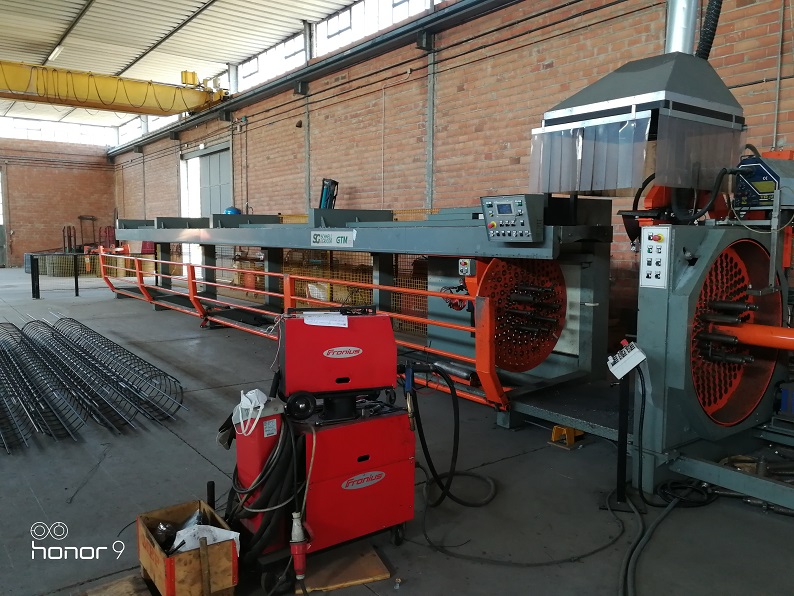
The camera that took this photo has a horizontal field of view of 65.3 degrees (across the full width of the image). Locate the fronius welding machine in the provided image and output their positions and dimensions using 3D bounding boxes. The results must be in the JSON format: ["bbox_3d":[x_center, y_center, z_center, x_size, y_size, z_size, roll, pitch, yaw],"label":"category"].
[{"bbox_3d":[-0.391,0.685,3.168,0.880,1.280,0.470,-4,7,-34],"label":"fronius welding machine"}]

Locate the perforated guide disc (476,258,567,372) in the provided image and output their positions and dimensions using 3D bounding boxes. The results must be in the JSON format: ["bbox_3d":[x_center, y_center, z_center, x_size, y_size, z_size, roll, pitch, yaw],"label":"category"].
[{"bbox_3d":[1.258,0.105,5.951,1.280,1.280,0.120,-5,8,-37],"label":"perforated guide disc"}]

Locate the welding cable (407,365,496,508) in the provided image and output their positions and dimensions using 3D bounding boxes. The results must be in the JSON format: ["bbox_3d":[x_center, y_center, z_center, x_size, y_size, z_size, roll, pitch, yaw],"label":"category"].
[{"bbox_3d":[0.279,0.789,3.792,0.760,0.940,0.500,-4,7,-34],"label":"welding cable"}]

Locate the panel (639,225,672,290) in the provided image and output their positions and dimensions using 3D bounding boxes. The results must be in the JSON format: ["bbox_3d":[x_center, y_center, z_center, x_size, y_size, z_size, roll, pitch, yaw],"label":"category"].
[{"bbox_3d":[1.593,-0.252,3.790,0.060,0.385,0.190,-5,8,-37],"label":"panel"}]

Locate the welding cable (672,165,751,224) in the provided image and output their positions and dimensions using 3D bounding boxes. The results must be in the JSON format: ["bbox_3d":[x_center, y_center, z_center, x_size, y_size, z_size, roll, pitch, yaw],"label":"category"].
[{"bbox_3d":[2.188,-0.725,4.423,0.250,0.420,0.550,-5,8,-37],"label":"welding cable"}]

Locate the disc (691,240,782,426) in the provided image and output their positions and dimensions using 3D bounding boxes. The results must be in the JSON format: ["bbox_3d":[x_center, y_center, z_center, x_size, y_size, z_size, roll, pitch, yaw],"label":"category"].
[{"bbox_3d":[2.386,0.250,4.517,1.370,1.370,0.260,-5,8,-37],"label":"disc"}]

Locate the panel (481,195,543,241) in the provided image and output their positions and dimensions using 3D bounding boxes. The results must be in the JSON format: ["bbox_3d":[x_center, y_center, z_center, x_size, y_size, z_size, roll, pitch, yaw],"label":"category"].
[{"bbox_3d":[0.913,-0.630,4.932,0.210,0.360,0.465,-5,8,-37],"label":"panel"}]

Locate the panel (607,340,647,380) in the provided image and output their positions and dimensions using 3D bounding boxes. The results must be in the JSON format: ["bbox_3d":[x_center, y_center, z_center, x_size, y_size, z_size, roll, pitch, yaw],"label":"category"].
[{"bbox_3d":[1.381,0.375,3.728,0.082,0.199,0.094,41,22,-13],"label":"panel"}]

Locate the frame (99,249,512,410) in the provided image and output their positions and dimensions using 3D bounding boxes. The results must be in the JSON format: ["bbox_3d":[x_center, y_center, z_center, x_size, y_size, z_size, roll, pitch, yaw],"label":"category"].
[{"bbox_3d":[-3.132,-0.074,10.108,0.440,1.030,12.900,-5,8,-37],"label":"frame"}]

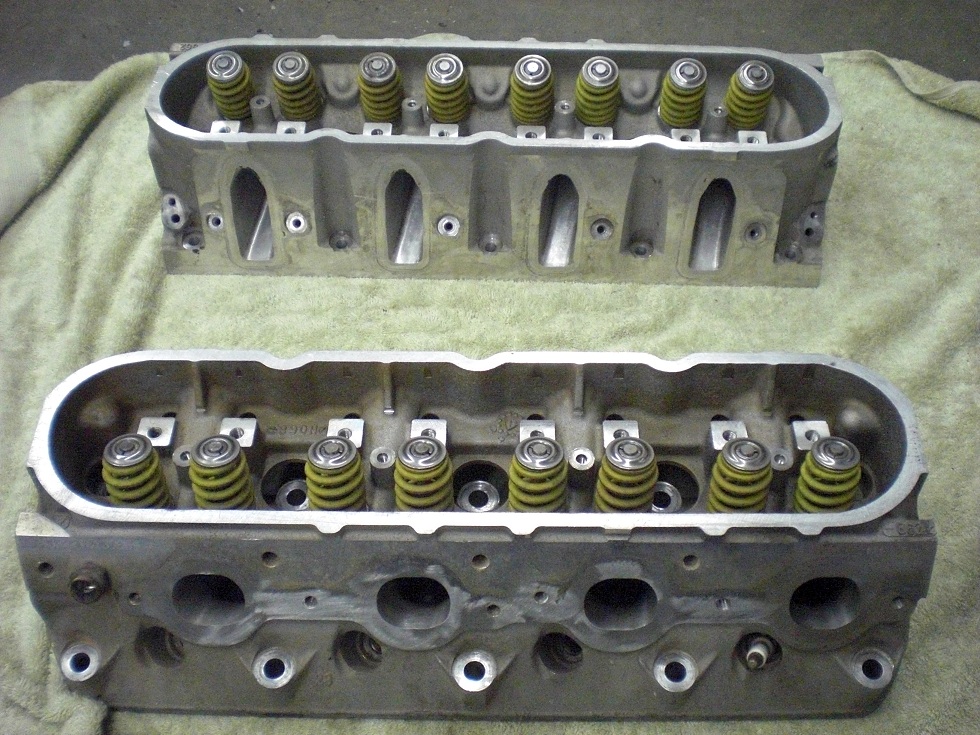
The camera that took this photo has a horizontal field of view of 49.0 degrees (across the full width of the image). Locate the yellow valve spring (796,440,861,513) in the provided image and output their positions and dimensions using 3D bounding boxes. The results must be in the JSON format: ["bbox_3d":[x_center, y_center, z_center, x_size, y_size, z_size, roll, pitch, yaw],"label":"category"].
[{"bbox_3d":[0.187,0.065,0.595,0.033,0.049,0.033,0,38,1],"label":"yellow valve spring"}]

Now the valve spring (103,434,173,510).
[{"bbox_3d":[-0.197,0.064,0.601,0.033,0.049,0.033,0,38,1],"label":"valve spring"}]

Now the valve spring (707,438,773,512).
[{"bbox_3d":[0.138,0.065,0.596,0.033,0.049,0.033,0,38,1],"label":"valve spring"}]

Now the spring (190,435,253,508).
[{"bbox_3d":[-0.148,0.064,0.600,0.033,0.049,0.033,0,38,1],"label":"spring"}]

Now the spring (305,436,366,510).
[{"bbox_3d":[-0.085,0.064,0.599,0.033,0.049,0.033,0,38,1],"label":"spring"}]

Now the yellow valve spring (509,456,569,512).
[{"bbox_3d":[0.027,0.066,0.599,0.033,0.045,0.033,0,38,1],"label":"yellow valve spring"}]

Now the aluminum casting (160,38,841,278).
[{"bbox_3d":[0.002,-0.180,0.829,0.500,0.120,0.196,1,53,2],"label":"aluminum casting"}]

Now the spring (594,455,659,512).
[{"bbox_3d":[0.076,0.066,0.598,0.033,0.045,0.033,0,38,1],"label":"spring"}]

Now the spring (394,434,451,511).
[{"bbox_3d":[-0.036,0.064,0.598,0.033,0.049,0.033,0,38,1],"label":"spring"}]

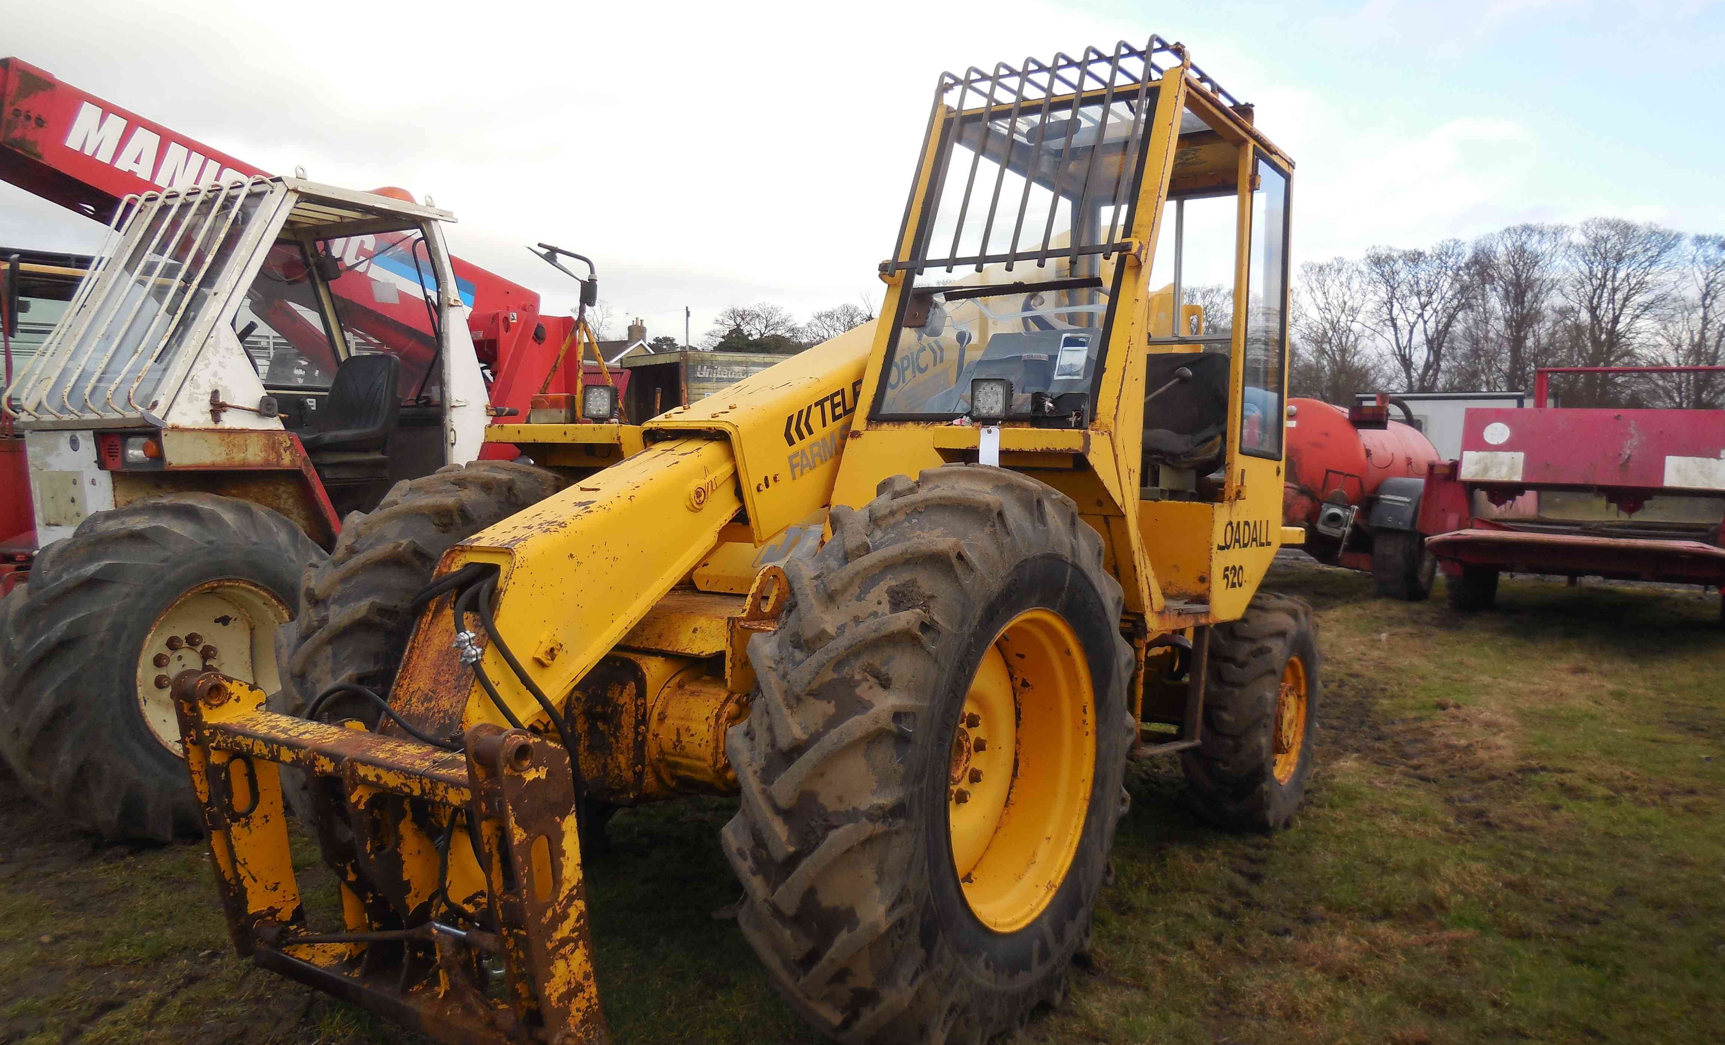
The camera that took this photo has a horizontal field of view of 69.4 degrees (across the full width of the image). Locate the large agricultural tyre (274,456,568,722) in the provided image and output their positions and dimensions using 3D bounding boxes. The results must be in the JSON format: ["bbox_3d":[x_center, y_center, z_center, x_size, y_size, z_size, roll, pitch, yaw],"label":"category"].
[{"bbox_3d":[-1.180,0.508,4.080,0.430,1.400,1.400,3,6,34],"label":"large agricultural tyre"}]

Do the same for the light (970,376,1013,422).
[{"bbox_3d":[0.358,-0.341,3.470,0.112,0.120,0.065,4,6,37],"label":"light"}]

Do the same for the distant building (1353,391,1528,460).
[{"bbox_3d":[19.271,-3.038,41.000,6.300,2.600,2.700,4,6,37],"label":"distant building"}]

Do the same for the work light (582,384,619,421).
[{"bbox_3d":[-0.898,-0.411,4.270,0.112,0.120,0.065,2,5,22],"label":"work light"}]

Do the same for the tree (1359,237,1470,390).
[{"bbox_3d":[38.681,-12.847,87.000,7.400,13.600,7.200,2,6,26],"label":"tree"}]

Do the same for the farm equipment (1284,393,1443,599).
[{"bbox_3d":[4.490,-0.316,11.430,1.750,1.780,4.000,3,6,34],"label":"farm equipment"}]

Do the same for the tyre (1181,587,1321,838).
[{"bbox_3d":[1.523,0.739,4.797,0.285,0.890,0.890,3,6,34],"label":"tyre"}]

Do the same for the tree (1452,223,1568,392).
[{"bbox_3d":[43.923,-13.026,84.500,7.900,14.600,7.700,2,6,28],"label":"tree"}]

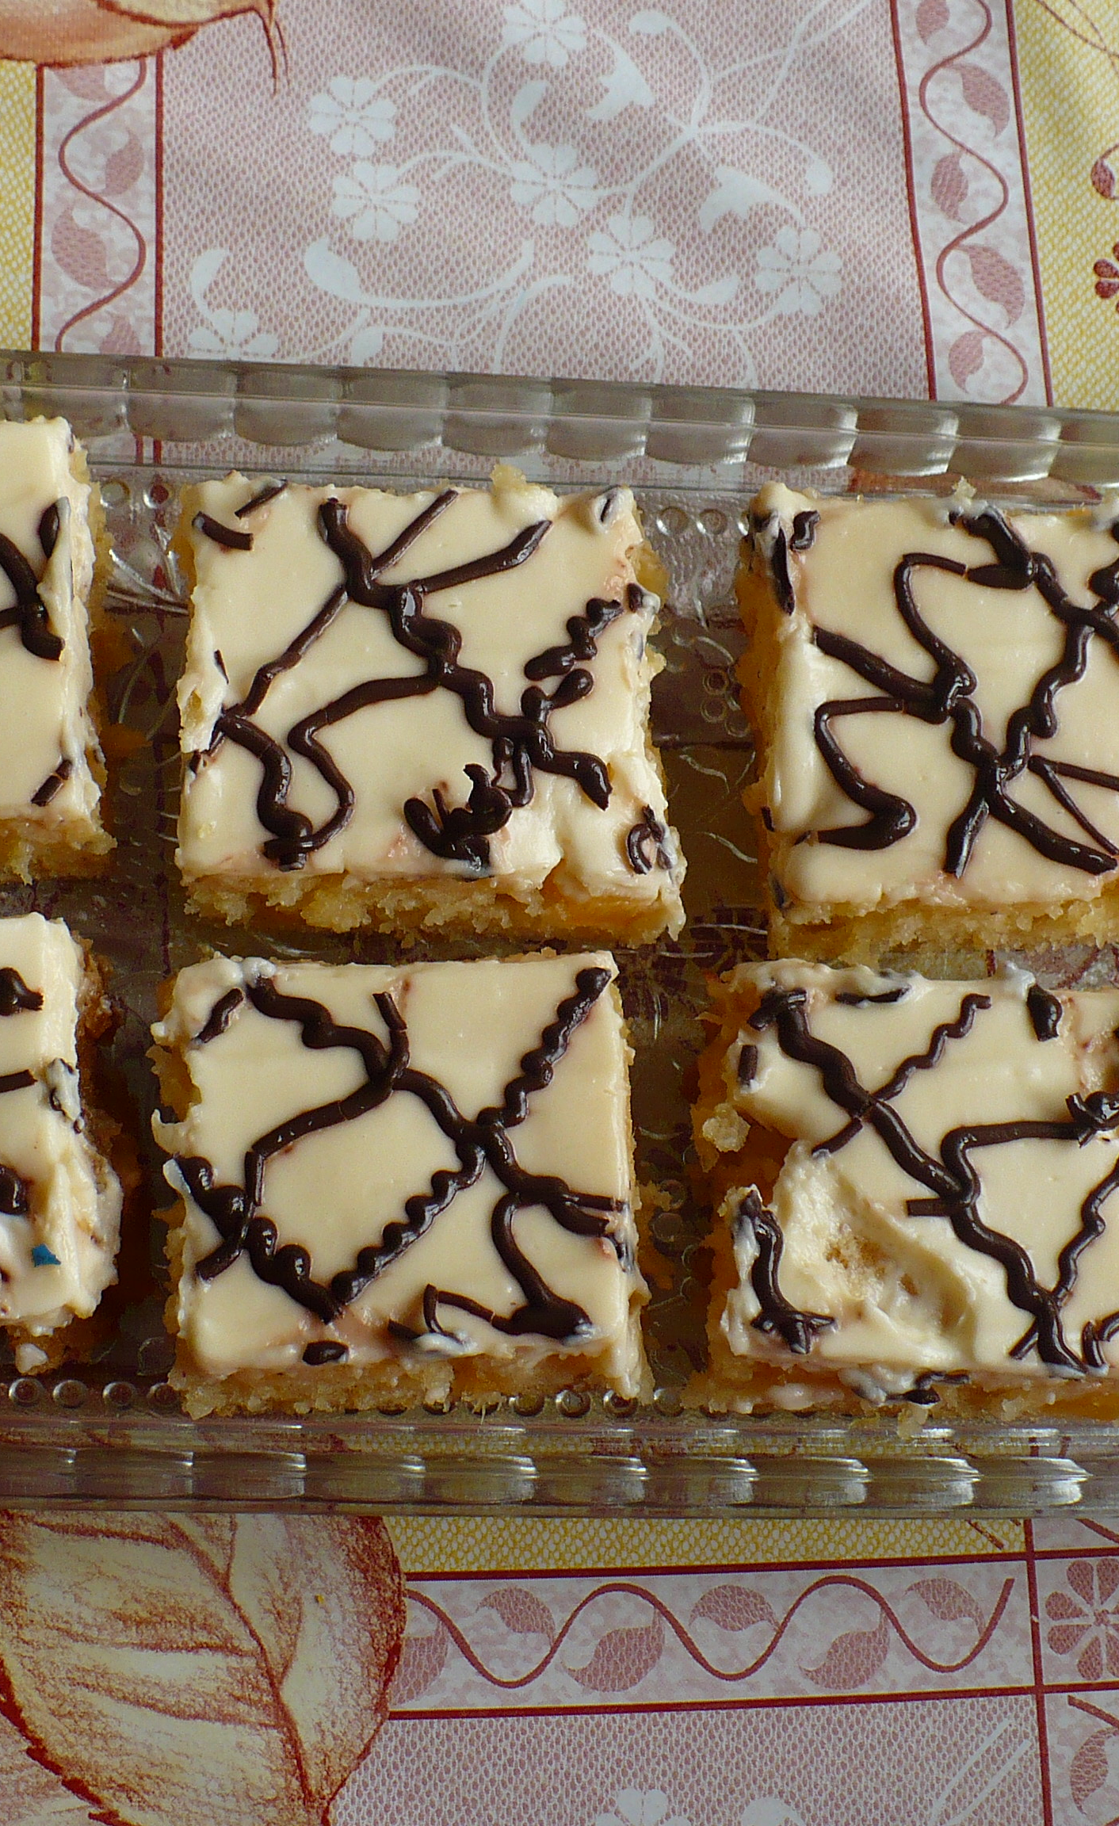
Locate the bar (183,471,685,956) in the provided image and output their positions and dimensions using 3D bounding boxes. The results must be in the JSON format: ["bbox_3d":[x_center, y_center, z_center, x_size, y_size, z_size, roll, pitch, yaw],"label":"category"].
[{"bbox_3d":[-0.021,-0.031,0.404,0.076,0.022,0.068,1,77,-6],"label":"bar"}]

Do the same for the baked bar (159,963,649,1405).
[{"bbox_3d":[-0.024,0.040,0.387,0.071,0.022,0.065,0,77,-6],"label":"baked bar"}]

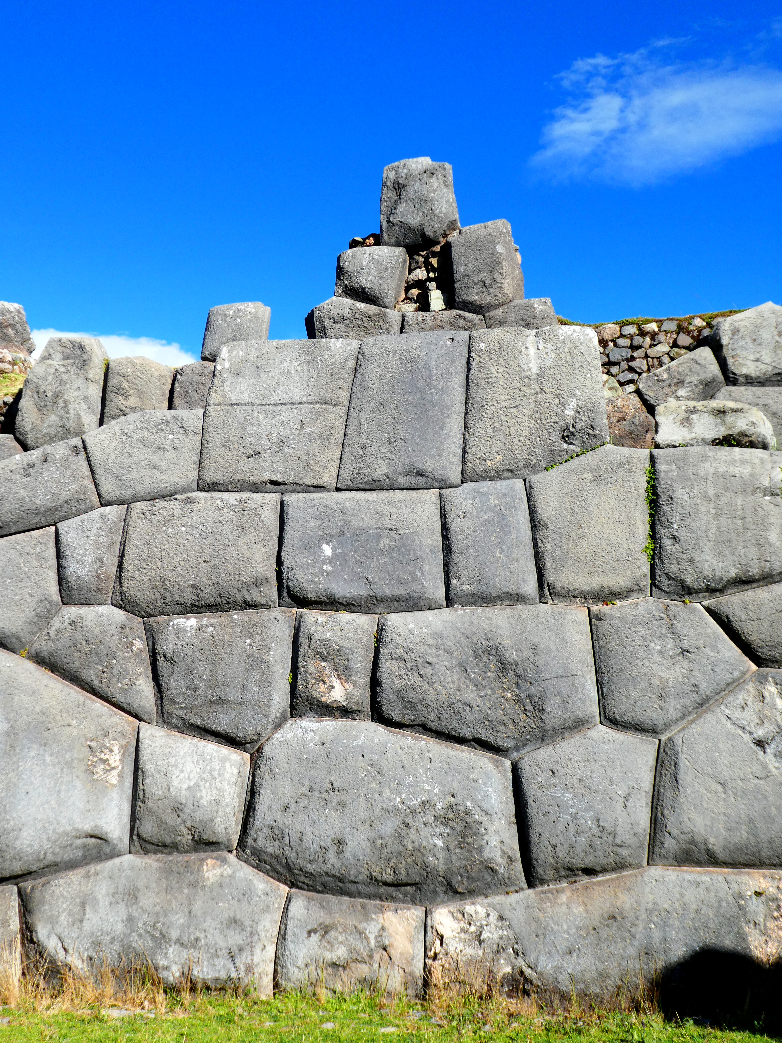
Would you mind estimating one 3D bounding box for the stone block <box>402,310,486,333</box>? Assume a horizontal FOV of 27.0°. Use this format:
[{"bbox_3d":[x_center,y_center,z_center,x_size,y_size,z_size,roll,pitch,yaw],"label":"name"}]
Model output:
[{"bbox_3d":[0.438,-1.555,13.224,0.677,0.215,0.500,0,-9,3],"label":"stone block"}]

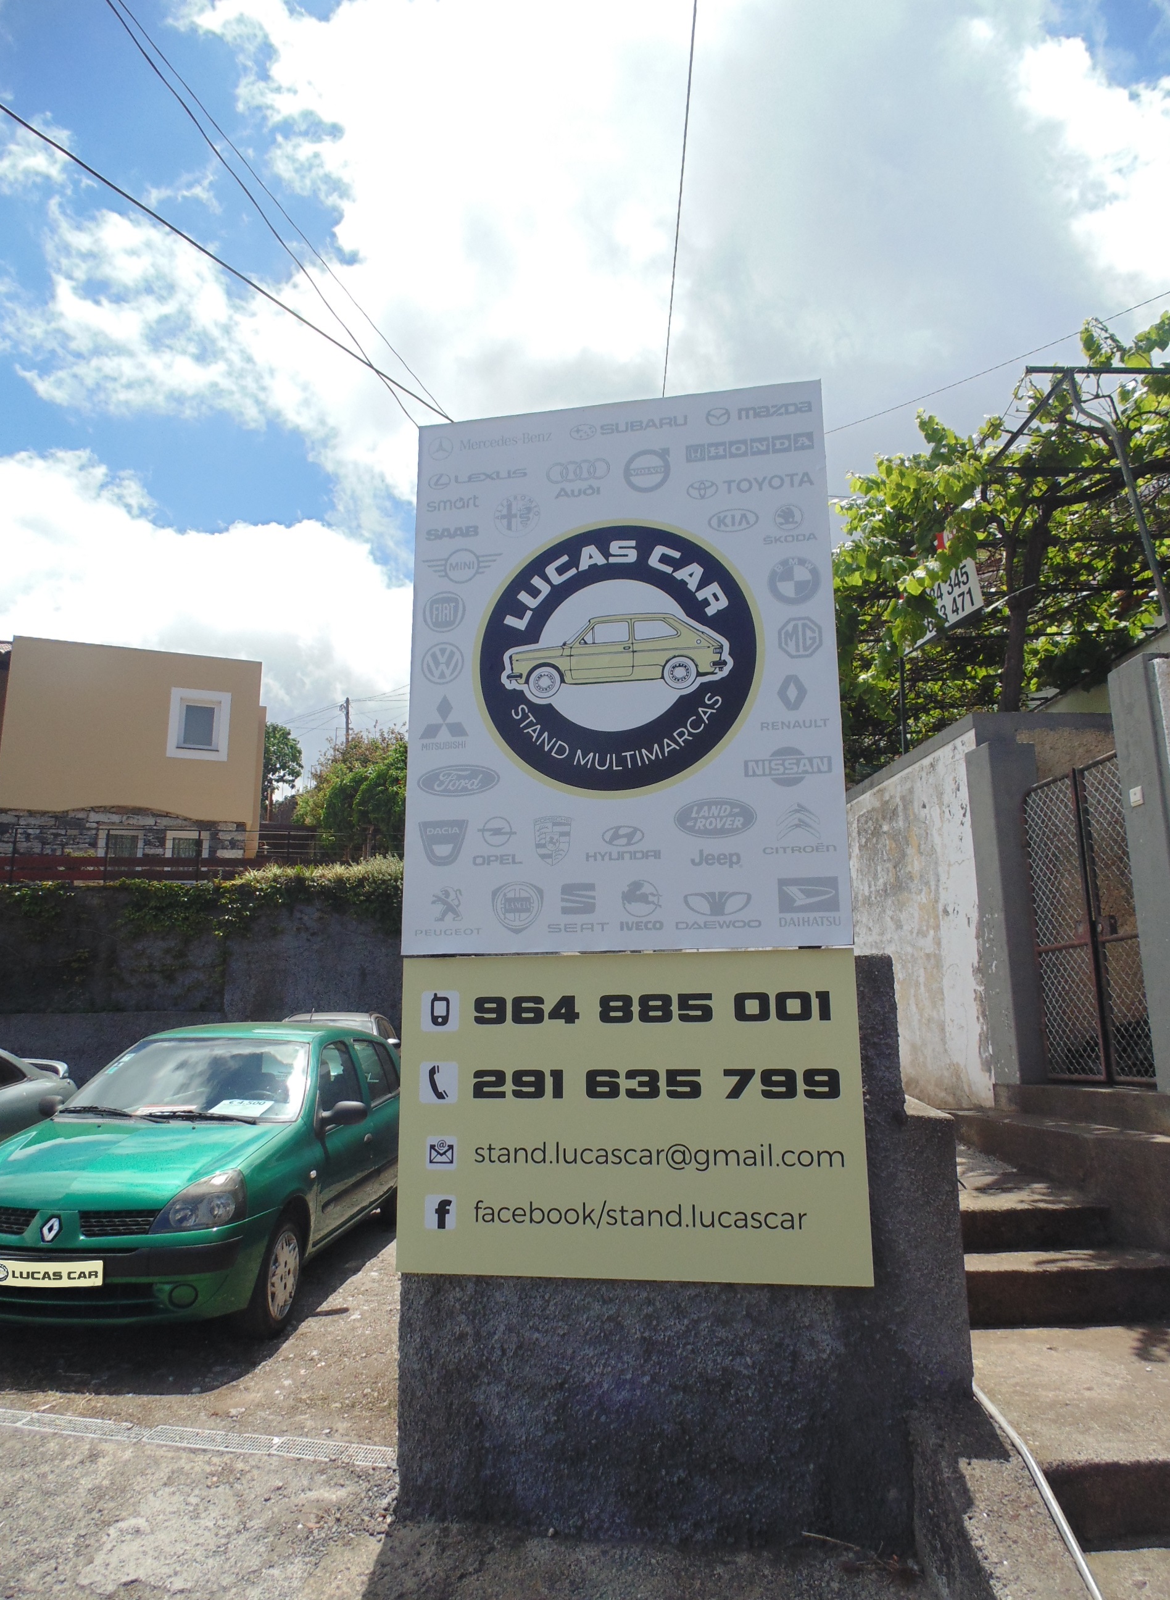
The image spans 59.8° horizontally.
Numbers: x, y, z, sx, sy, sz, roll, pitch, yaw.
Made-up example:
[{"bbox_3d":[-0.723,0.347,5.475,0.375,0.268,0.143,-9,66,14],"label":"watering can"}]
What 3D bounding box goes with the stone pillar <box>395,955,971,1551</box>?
[{"bbox_3d":[0.315,1.403,3.446,1.742,1.710,0.600,-3,-12,10],"label":"stone pillar"}]

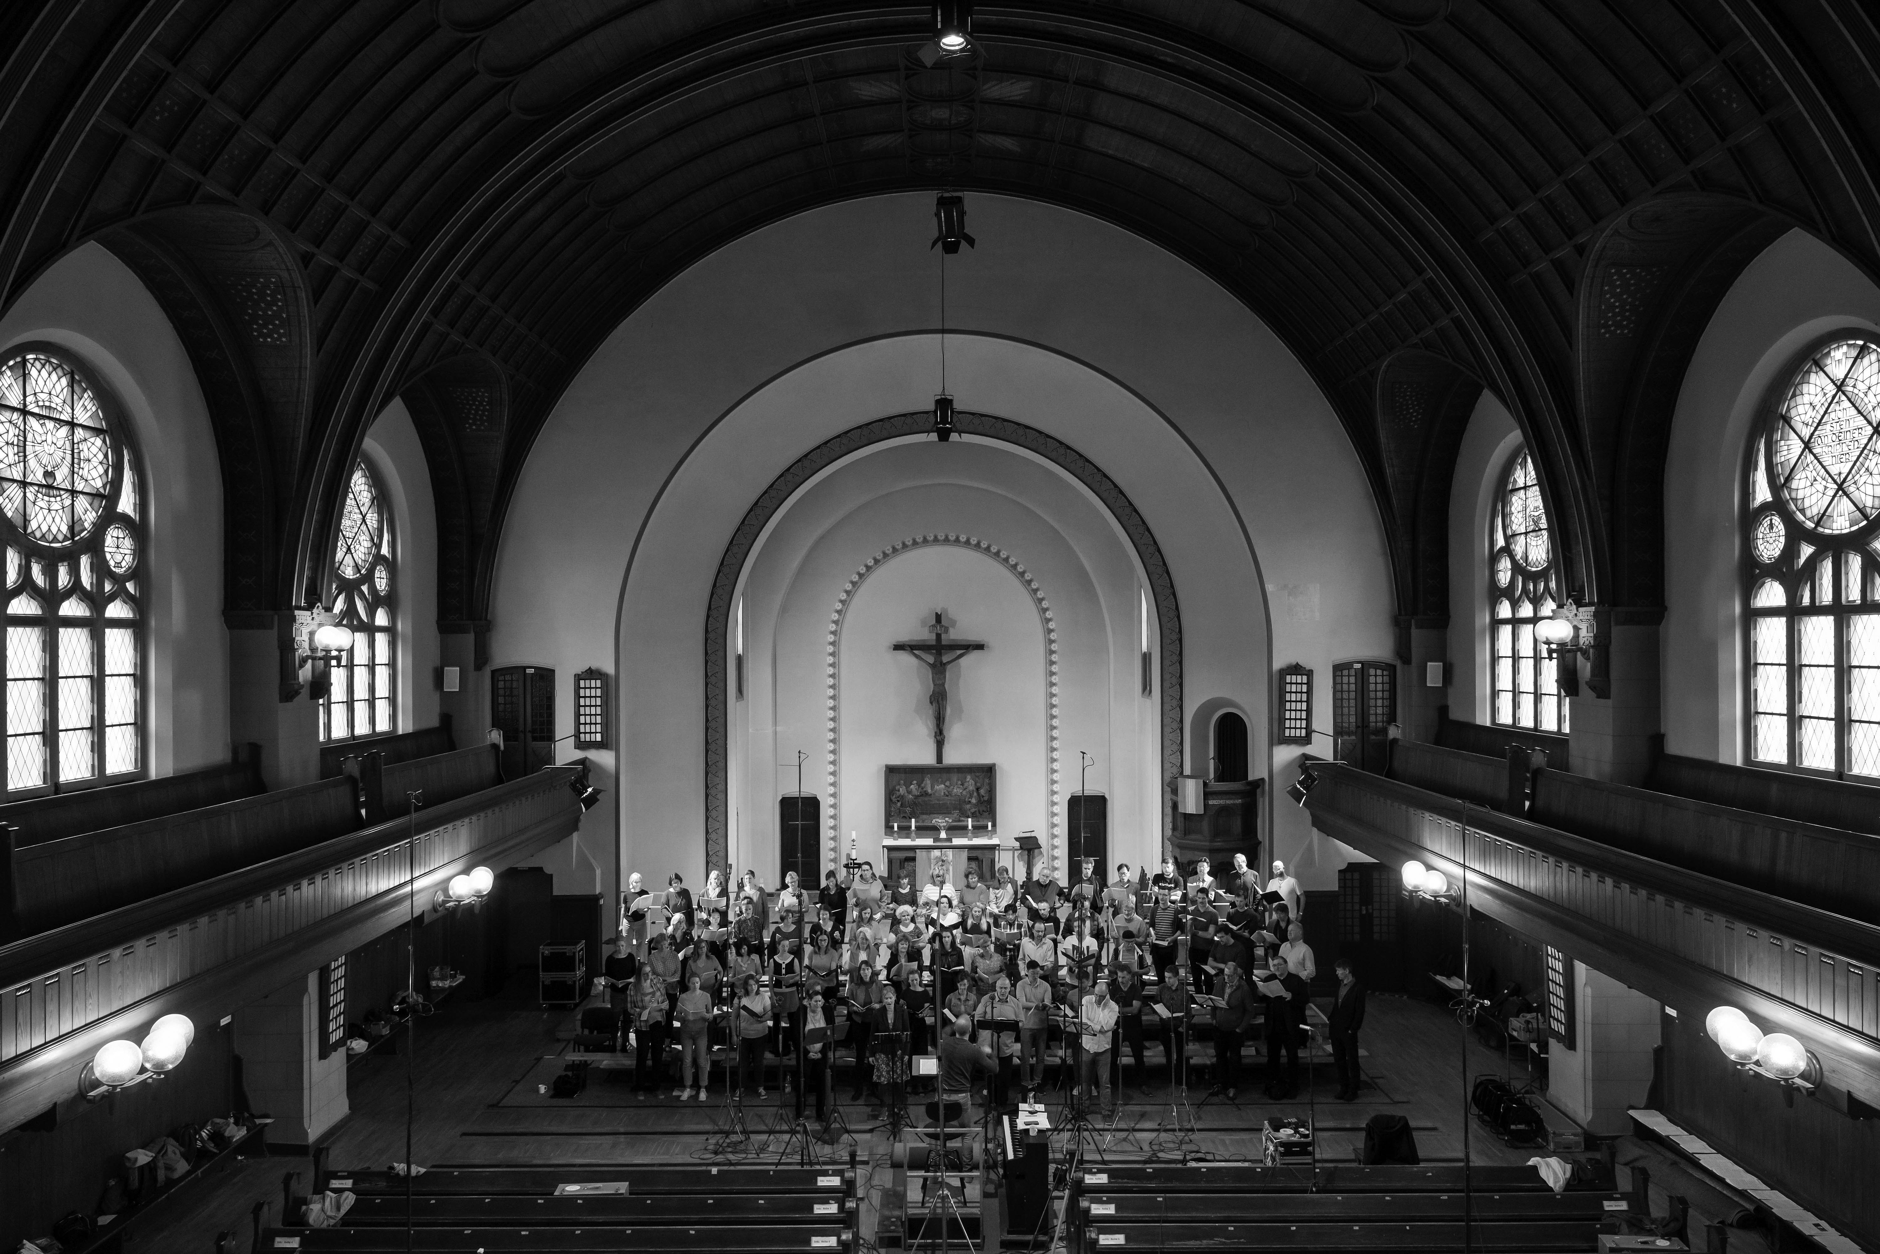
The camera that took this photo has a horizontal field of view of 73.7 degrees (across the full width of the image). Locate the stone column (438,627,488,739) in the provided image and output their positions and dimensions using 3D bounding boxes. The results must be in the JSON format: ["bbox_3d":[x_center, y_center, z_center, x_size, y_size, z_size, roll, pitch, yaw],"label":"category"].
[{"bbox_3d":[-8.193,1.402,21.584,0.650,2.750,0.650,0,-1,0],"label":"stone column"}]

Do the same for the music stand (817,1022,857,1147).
[{"bbox_3d":[-1.292,5.541,15.279,0.560,1.420,0.500,0,-1,-27],"label":"music stand"}]

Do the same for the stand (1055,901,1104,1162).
[{"bbox_3d":[1.654,4.763,14.689,0.700,2.950,0.700,0,-1,0],"label":"stand"}]

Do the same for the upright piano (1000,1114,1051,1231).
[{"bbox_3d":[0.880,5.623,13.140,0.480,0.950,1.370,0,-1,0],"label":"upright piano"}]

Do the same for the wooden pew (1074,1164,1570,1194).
[{"bbox_3d":[3.984,5.707,12.470,5.337,1.000,0.540,0,-1,0],"label":"wooden pew"}]

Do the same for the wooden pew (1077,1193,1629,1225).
[{"bbox_3d":[3.978,5.686,11.977,5.300,0.980,0.600,0,-1,0],"label":"wooden pew"}]

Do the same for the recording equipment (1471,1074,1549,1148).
[{"bbox_3d":[7.018,5.940,15.381,0.500,0.550,1.050,0,-1,0],"label":"recording equipment"}]

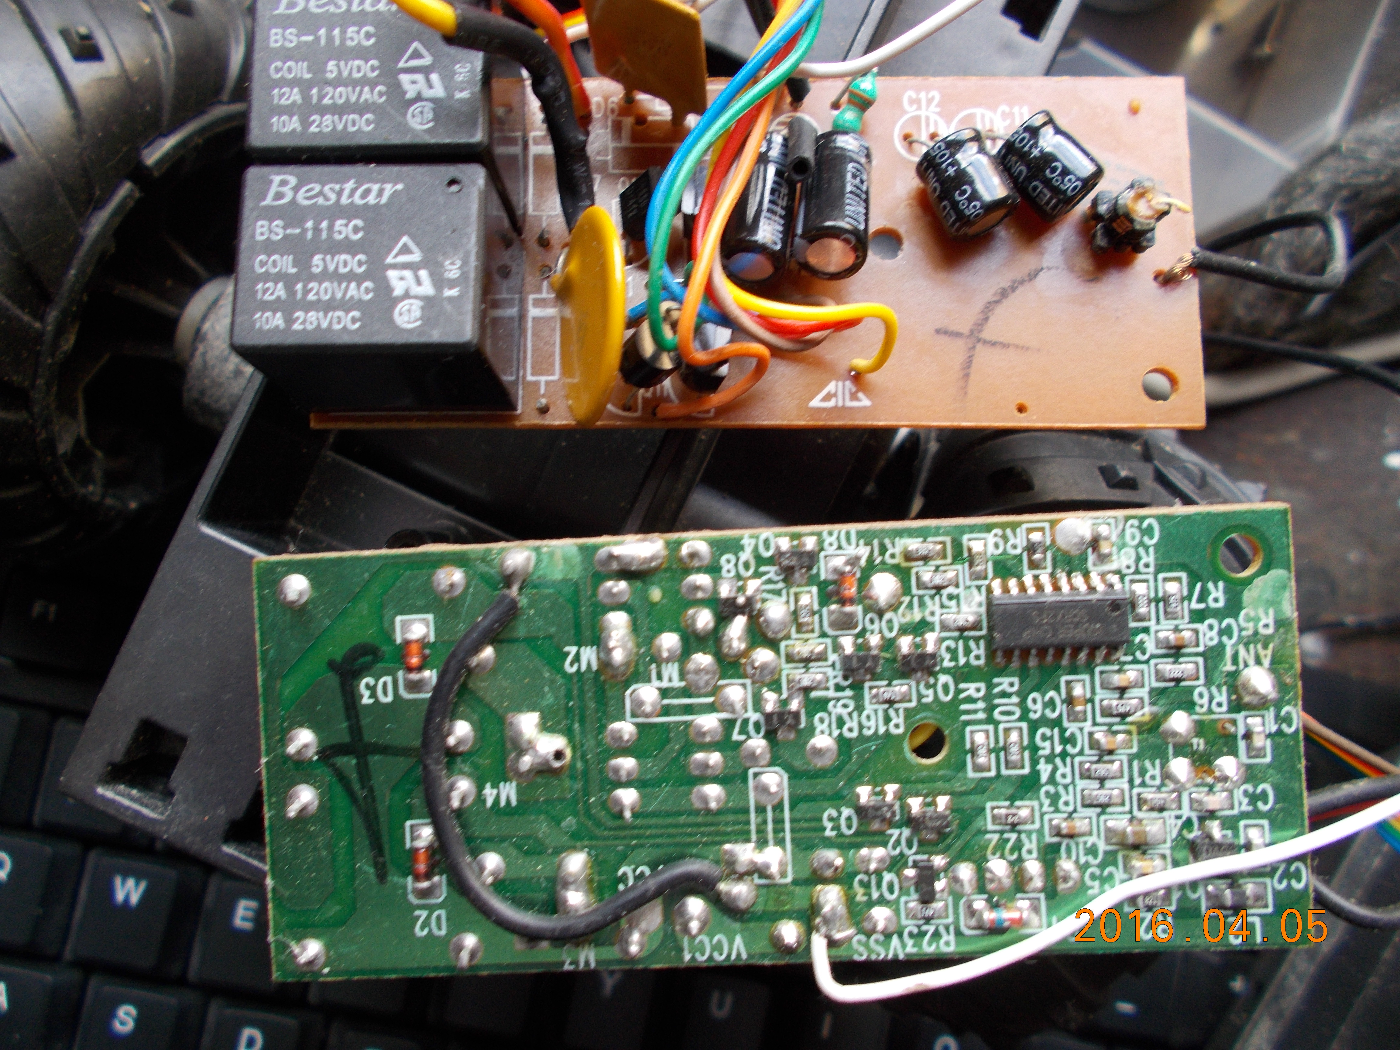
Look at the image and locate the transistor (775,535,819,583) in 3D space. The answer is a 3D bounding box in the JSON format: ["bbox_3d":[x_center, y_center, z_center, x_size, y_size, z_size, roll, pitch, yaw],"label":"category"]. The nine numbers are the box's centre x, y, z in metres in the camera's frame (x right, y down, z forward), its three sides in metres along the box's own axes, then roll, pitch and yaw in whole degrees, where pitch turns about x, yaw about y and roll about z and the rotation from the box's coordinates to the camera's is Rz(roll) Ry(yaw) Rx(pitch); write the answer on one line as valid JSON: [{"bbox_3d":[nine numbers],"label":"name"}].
[{"bbox_3d":[0.007,0.003,0.078,0.003,0.001,0.003,-3,90,2],"label":"transistor"}]

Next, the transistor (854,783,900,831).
[{"bbox_3d":[0.013,0.021,0.078,0.003,0.001,0.003,-3,90,2],"label":"transistor"}]

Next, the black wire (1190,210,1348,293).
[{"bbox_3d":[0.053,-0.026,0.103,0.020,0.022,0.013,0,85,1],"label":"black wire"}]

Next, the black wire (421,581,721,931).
[{"bbox_3d":[-0.009,0.018,0.077,0.021,0.004,0.025,-3,90,2],"label":"black wire"}]

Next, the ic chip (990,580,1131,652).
[{"bbox_3d":[0.026,0.007,0.077,0.010,0.002,0.006,-3,90,2],"label":"ic chip"}]

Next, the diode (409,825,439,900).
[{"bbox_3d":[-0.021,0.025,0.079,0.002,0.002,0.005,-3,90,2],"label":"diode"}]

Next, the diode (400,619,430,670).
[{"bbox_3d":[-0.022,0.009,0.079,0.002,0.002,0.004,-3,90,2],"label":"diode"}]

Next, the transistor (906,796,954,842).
[{"bbox_3d":[0.017,0.022,0.078,0.003,0.001,0.003,-3,90,2],"label":"transistor"}]

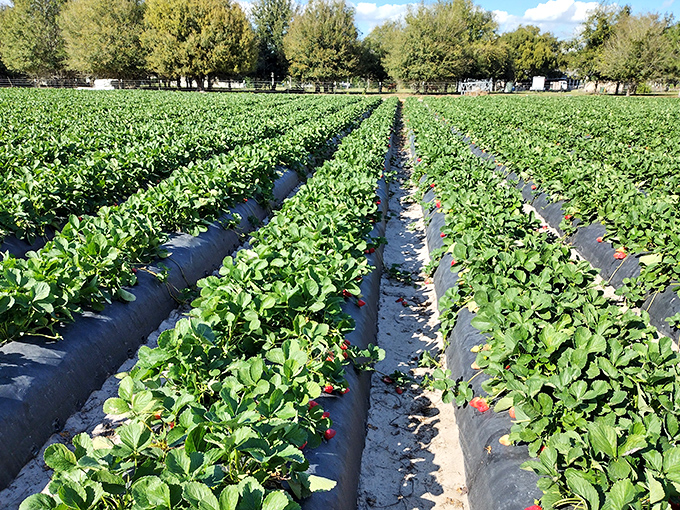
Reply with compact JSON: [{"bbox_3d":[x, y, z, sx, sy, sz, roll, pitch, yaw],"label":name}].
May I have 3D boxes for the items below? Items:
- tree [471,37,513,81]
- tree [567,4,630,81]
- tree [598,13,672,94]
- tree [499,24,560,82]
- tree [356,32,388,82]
[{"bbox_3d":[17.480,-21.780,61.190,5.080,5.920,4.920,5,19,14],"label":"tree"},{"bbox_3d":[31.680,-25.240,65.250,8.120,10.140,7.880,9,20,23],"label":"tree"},{"bbox_3d":[31.240,-21.150,56.080,7.820,8.200,7.590,10,20,26],"label":"tree"},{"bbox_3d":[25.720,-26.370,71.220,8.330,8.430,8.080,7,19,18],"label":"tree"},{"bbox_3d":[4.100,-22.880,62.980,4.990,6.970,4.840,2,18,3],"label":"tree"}]

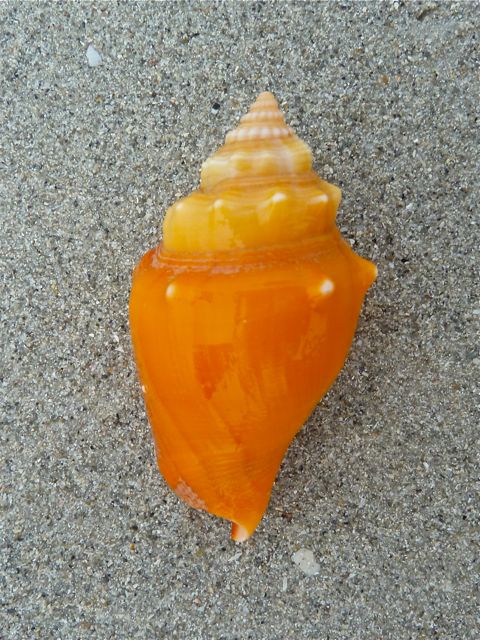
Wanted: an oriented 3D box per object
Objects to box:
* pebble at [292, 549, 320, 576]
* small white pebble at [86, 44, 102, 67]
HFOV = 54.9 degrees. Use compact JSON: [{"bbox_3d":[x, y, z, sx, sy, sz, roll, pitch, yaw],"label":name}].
[{"bbox_3d":[0.016,0.059,0.111,0.005,0.003,0.007,-30,87,-2],"label":"pebble"},{"bbox_3d":[-0.038,-0.068,0.119,0.003,0.002,0.006,-19,87,-1],"label":"small white pebble"}]

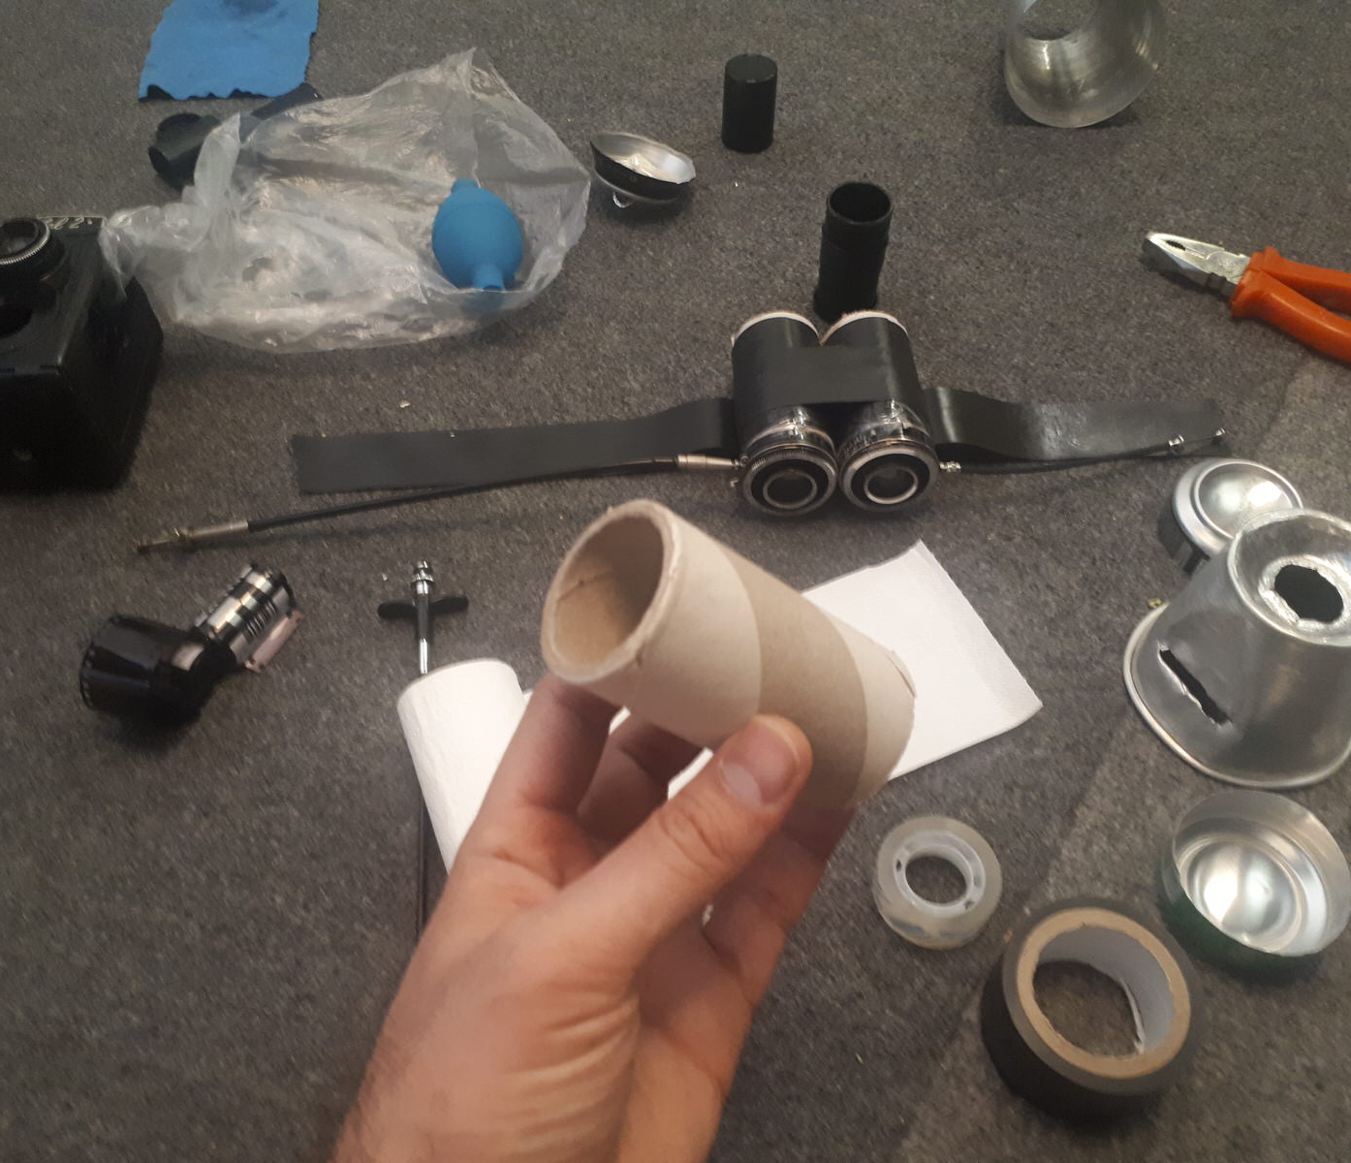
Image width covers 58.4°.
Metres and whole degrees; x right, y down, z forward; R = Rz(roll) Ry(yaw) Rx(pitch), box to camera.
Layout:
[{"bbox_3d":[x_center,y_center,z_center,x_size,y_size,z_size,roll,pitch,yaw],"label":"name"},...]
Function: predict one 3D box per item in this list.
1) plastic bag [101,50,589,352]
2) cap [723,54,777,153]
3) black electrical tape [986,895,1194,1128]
[{"bbox_3d":[-0.181,-0.215,0.691,0.258,0.085,0.157,0,54,0],"label":"plastic bag"},{"bbox_3d":[0.048,-0.305,0.774,0.032,0.050,0.032,0,54,0],"label":"cap"},{"bbox_3d":[0.152,0.157,0.447,0.069,0.038,0.069,0,54,0],"label":"black electrical tape"}]

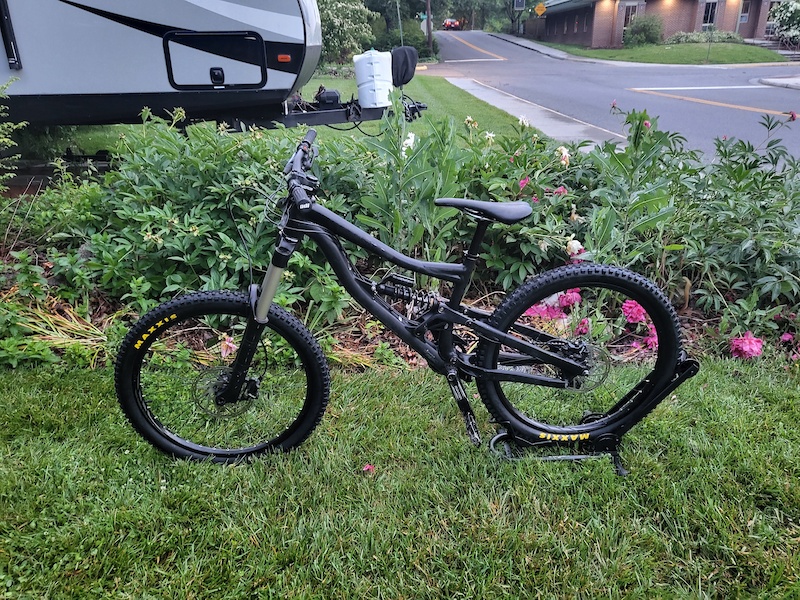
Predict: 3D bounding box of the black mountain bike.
[{"bbox_3d":[0.012,0.062,1.886,1.864,1.080,0.790,-4,25,-1],"label":"black mountain bike"}]

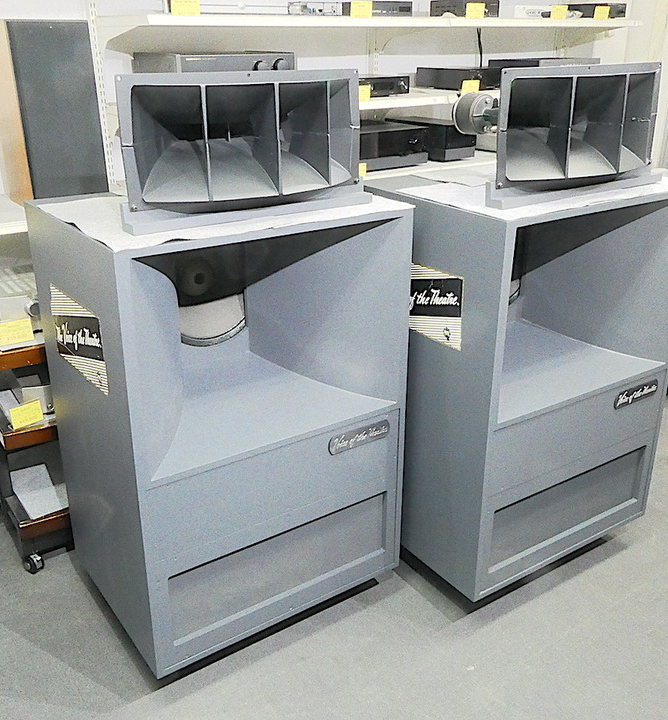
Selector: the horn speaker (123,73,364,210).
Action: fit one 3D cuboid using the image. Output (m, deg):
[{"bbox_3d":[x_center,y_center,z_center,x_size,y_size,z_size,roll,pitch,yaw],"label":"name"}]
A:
[{"bbox_3d":[-0.286,-0.546,1.720,0.595,0.268,0.520,-15,27,-33],"label":"horn speaker"}]

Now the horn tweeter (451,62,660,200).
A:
[{"bbox_3d":[0.530,-0.654,1.967,0.595,0.268,0.520,-14,26,-31],"label":"horn tweeter"}]

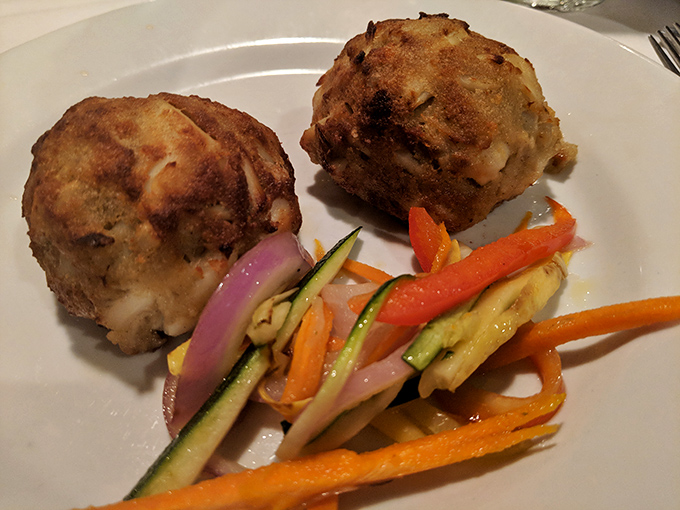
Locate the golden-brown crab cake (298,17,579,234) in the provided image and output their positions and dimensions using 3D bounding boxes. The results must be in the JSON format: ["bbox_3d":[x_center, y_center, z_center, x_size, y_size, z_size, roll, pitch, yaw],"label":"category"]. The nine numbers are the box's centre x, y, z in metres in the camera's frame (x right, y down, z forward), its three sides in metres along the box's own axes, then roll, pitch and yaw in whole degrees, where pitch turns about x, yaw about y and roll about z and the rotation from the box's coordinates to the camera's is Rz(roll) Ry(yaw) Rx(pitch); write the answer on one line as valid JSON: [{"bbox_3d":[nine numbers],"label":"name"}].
[{"bbox_3d":[0.030,-0.043,0.172,0.083,0.059,0.080,-3,52,0],"label":"golden-brown crab cake"}]

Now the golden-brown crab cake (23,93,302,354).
[{"bbox_3d":[-0.048,-0.011,0.151,0.076,0.058,0.079,-3,52,0],"label":"golden-brown crab cake"}]

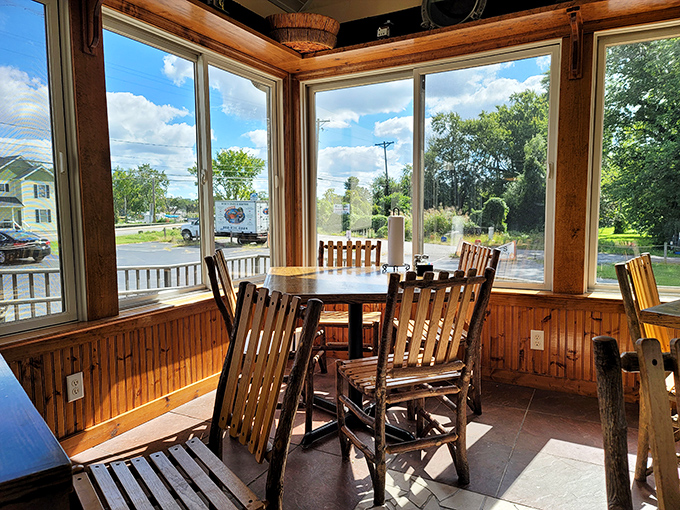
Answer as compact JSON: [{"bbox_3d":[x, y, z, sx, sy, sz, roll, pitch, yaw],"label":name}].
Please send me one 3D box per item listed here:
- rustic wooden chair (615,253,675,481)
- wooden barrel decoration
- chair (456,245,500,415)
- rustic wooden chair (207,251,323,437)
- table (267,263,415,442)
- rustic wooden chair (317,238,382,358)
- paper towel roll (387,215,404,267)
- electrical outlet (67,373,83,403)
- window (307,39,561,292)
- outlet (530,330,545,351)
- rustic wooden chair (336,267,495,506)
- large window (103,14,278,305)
[{"bbox_3d":[1.431,0.450,1.962,0.439,0.888,0.524,-5,6,-42],"label":"rustic wooden chair"},{"bbox_3d":[-0.248,-1.416,3.250,0.498,0.166,0.498,-1,5,0],"label":"wooden barrel decoration"},{"bbox_3d":[0.550,0.393,2.743,0.524,0.888,0.439,-2,5,-14],"label":"chair"},{"bbox_3d":[-0.388,0.419,2.530,0.524,0.888,0.439,-1,5,-6],"label":"rustic wooden chair"},{"bbox_3d":[0.086,0.488,2.529,0.899,0.743,0.931,-1,5,-3],"label":"table"},{"bbox_3d":[0.054,0.365,3.126,0.439,0.888,0.524,0,5,6],"label":"rustic wooden chair"},{"bbox_3d":[0.318,-0.076,2.813,0.092,0.278,0.092,-1,5,0],"label":"paper towel roll"},{"bbox_3d":[-1.184,0.593,2.200,0.008,0.115,0.071,2,5,28],"label":"electrical outlet"},{"bbox_3d":[0.511,-0.529,3.279,1.725,1.439,0.100,2,5,28],"label":"window"},{"bbox_3d":[1.188,0.513,2.949,0.071,0.115,0.008,2,5,28],"label":"outlet"},{"bbox_3d":[0.277,0.461,1.960,0.439,0.888,0.524,-2,5,-21],"label":"rustic wooden chair"},{"bbox_3d":[-0.792,-0.493,2.997,0.100,1.448,1.520,2,5,28],"label":"large window"}]

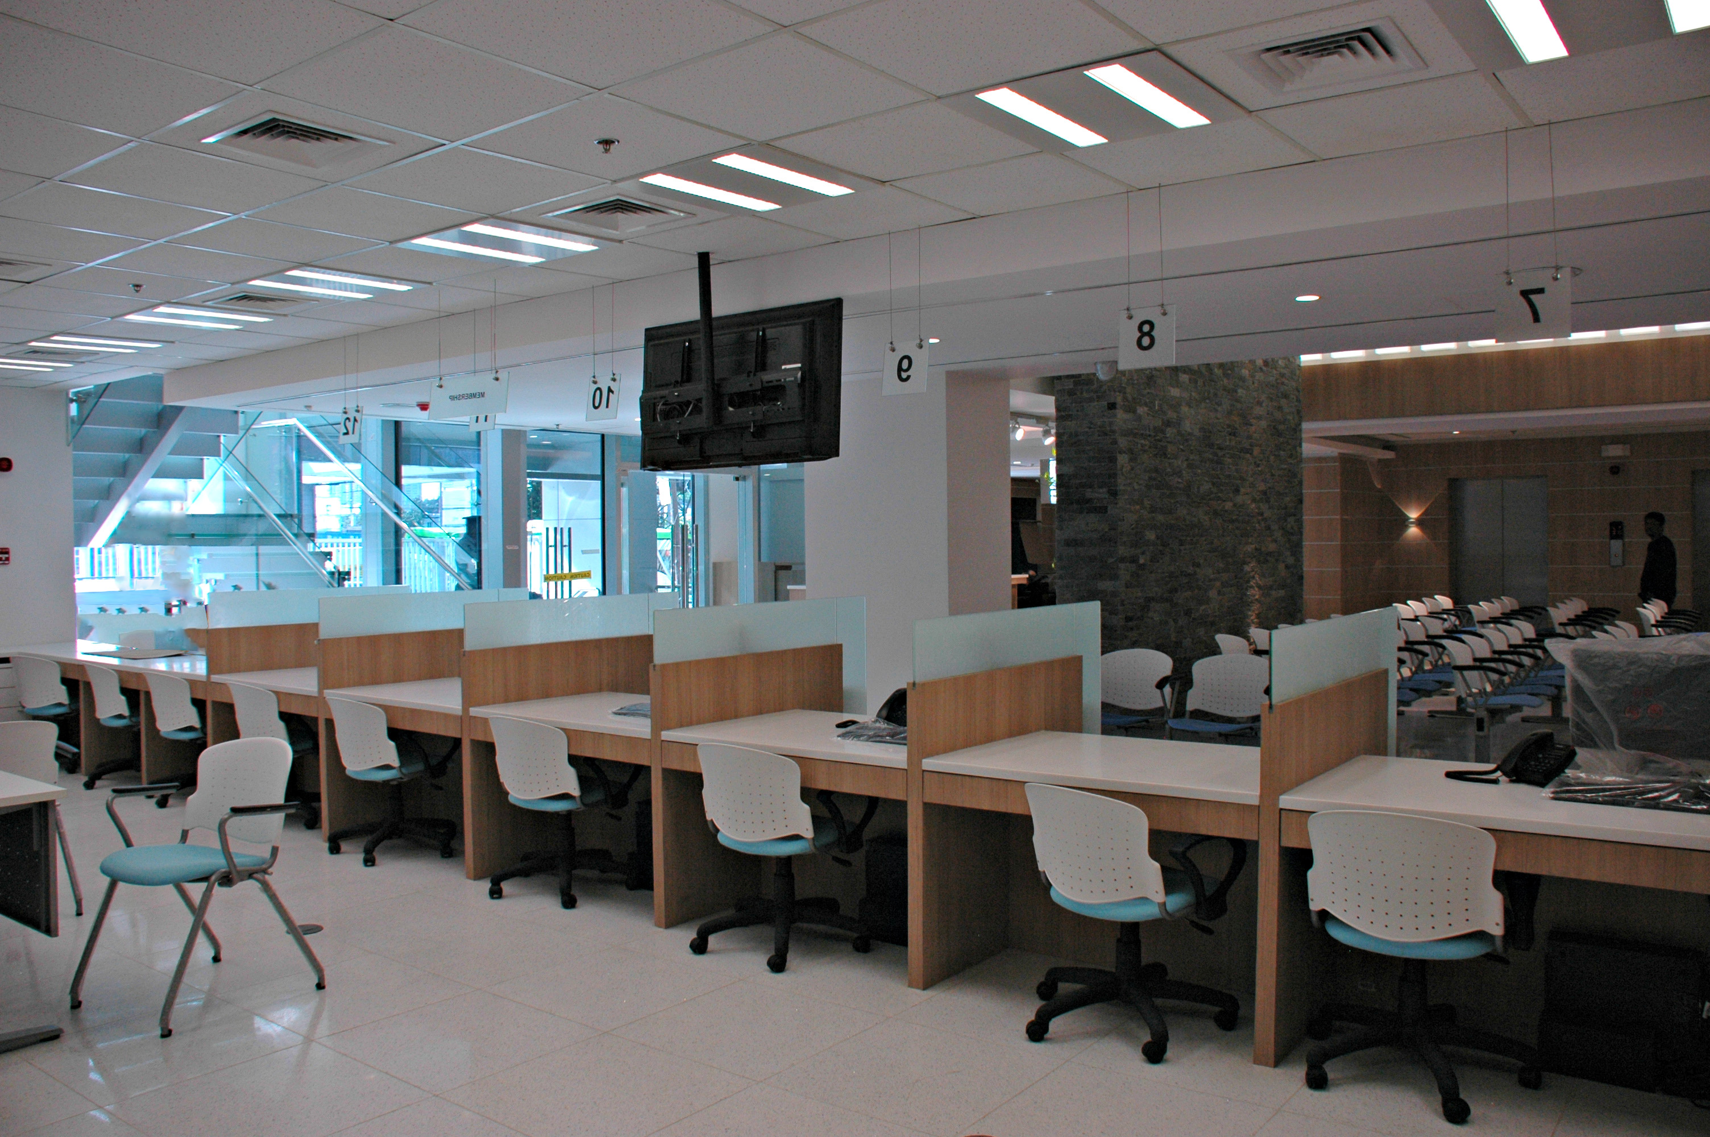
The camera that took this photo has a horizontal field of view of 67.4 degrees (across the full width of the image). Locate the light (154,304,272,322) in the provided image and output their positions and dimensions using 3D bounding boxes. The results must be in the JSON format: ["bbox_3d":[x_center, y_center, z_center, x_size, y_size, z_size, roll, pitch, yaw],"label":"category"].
[{"bbox_3d":[-3.089,-1.233,6.188,0.095,0.040,0.580,0,2,37],"label":"light"}]

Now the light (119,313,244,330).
[{"bbox_3d":[-3.334,-1.245,6.373,0.100,0.050,0.590,0,2,36],"label":"light"}]

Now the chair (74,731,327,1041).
[{"bbox_3d":[-2.112,0.976,4.099,0.550,0.830,0.570,0,2,29],"label":"chair"}]

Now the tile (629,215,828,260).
[{"bbox_3d":[-0.445,-1.248,4.858,0.610,0.020,0.560,0,2,38],"label":"tile"}]

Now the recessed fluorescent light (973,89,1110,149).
[{"bbox_3d":[0.515,-1.216,3.448,0.095,0.040,0.580,0,2,37],"label":"recessed fluorescent light"}]

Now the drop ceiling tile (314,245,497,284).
[{"bbox_3d":[-1.772,-1.232,5.149,0.595,0.020,0.595,0,2,36],"label":"drop ceiling tile"}]

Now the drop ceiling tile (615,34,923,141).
[{"bbox_3d":[-0.212,-1.207,3.231,0.610,0.020,0.590,0,2,38],"label":"drop ceiling tile"}]

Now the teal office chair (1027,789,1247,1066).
[{"bbox_3d":[0.749,0.937,3.691,0.660,0.790,0.600,-3,3,-39],"label":"teal office chair"}]

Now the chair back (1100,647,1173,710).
[{"bbox_3d":[1.555,0.626,7.152,0.470,0.360,0.120,0,2,37],"label":"chair back"}]

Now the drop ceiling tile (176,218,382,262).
[{"bbox_3d":[-2.159,-1.223,4.773,0.600,0.020,0.590,0,2,38],"label":"drop ceiling tile"}]

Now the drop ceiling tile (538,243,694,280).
[{"bbox_3d":[-0.937,-1.252,5.228,0.610,0.020,0.530,0,2,38],"label":"drop ceiling tile"}]

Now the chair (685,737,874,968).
[{"bbox_3d":[-0.272,0.923,4.429,0.600,0.790,0.660,1,3,42],"label":"chair"}]

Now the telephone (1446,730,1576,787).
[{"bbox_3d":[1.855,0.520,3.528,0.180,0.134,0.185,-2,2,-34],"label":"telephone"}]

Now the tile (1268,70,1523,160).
[{"bbox_3d":[1.453,-1.220,3.461,0.600,0.020,0.600,0,2,37],"label":"tile"}]

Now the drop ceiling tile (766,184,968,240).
[{"bbox_3d":[0.027,-1.241,4.475,0.600,0.016,0.600,1,3,37],"label":"drop ceiling tile"}]

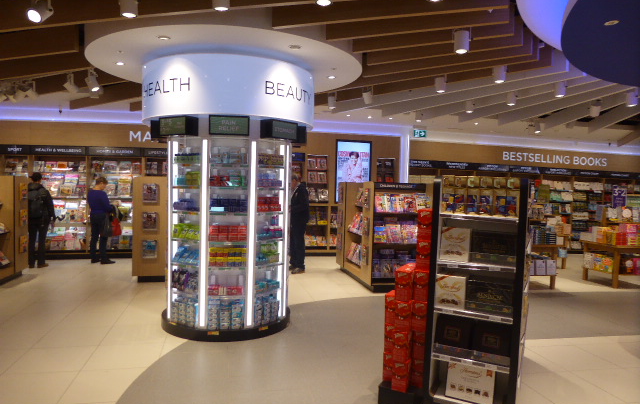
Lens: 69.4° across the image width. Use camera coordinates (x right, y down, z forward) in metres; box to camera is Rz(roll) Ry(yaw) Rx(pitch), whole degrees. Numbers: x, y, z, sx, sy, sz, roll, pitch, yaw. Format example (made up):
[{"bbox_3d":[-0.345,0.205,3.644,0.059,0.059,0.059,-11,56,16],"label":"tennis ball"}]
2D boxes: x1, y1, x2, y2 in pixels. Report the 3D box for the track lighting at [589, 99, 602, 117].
[{"bbox_3d":[3.815,-1.294,6.393,0.120,0.245,0.125,1,2,-12],"label":"track lighting"}]

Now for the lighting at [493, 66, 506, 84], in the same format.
[{"bbox_3d":[1.876,-1.326,4.822,0.115,0.184,0.120,1,2,-12],"label":"lighting"}]

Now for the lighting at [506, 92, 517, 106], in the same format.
[{"bbox_3d":[2.428,-1.300,5.861,0.120,0.185,0.120,1,2,-13],"label":"lighting"}]

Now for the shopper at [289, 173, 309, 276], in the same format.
[{"bbox_3d":[-0.392,0.387,8.429,0.340,1.800,0.480,1,3,-24],"label":"shopper"}]

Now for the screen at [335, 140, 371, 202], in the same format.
[{"bbox_3d":[0.758,-0.673,10.487,0.829,1.400,0.060,1,2,-12],"label":"screen"}]

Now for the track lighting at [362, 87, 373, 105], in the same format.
[{"bbox_3d":[0.624,-1.394,6.043,0.120,0.236,0.125,1,2,-12],"label":"track lighting"}]

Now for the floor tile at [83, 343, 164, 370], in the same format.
[{"bbox_3d":[-1.775,1.420,4.243,0.600,0.010,0.600,1,2,-12],"label":"floor tile"}]

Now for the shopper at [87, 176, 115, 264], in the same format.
[{"bbox_3d":[-4.260,0.350,8.990,0.480,1.680,0.500,1,2,-21],"label":"shopper"}]

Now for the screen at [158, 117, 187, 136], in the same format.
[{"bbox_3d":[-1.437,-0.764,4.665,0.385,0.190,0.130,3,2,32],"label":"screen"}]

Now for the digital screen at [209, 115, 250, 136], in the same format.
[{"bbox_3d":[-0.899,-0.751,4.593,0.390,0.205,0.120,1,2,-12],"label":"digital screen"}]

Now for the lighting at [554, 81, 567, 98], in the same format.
[{"bbox_3d":[2.740,-1.282,5.265,0.125,0.195,0.125,1,2,-13],"label":"lighting"}]

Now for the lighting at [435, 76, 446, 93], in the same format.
[{"bbox_3d":[1.354,-1.314,5.182,0.120,0.185,0.120,1,2,-13],"label":"lighting"}]

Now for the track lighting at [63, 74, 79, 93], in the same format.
[{"bbox_3d":[-3.118,-1.489,5.784,0.160,0.235,0.170,3,2,37],"label":"track lighting"}]

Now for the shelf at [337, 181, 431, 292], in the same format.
[{"bbox_3d":[1.100,0.524,8.227,1.050,1.710,2.150,1,2,-13],"label":"shelf"}]

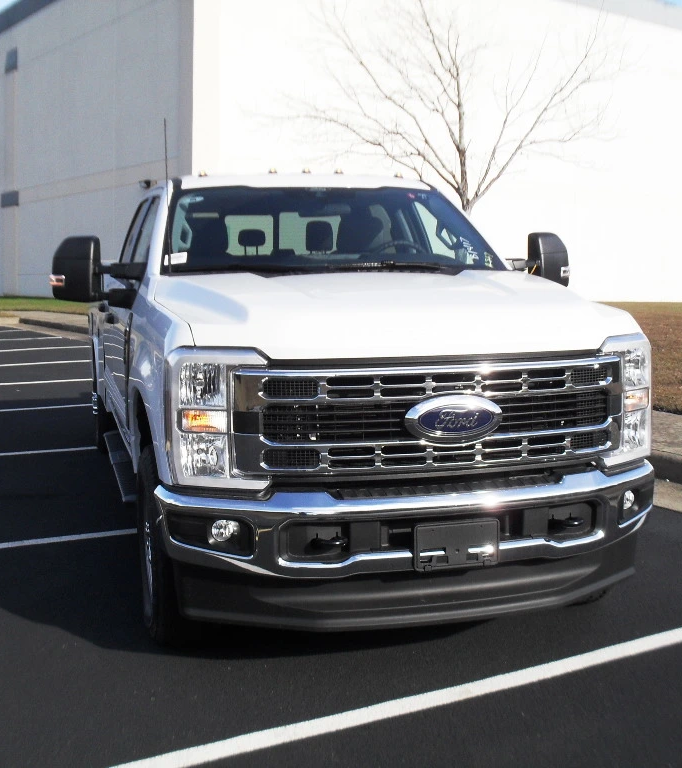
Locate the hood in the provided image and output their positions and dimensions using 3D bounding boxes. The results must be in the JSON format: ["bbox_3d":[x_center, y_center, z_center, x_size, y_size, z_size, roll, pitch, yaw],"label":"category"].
[{"bbox_3d":[0.189,-0.331,4.270,1.860,0.265,1.420,-2,9,-15],"label":"hood"}]

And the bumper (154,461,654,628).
[{"bbox_3d":[0.347,0.575,3.801,1.970,0.520,0.455,-2,9,-15],"label":"bumper"}]

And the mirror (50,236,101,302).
[{"bbox_3d":[-1.263,-0.547,4.924,0.240,0.310,0.190,-2,9,-15],"label":"mirror"}]

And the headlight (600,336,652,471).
[{"bbox_3d":[1.090,0.042,3.995,0.335,0.485,0.290,-2,9,-15],"label":"headlight"}]

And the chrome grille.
[{"bbox_3d":[0.366,0.106,3.656,1.460,0.410,0.210,-2,9,-15],"label":"chrome grille"}]

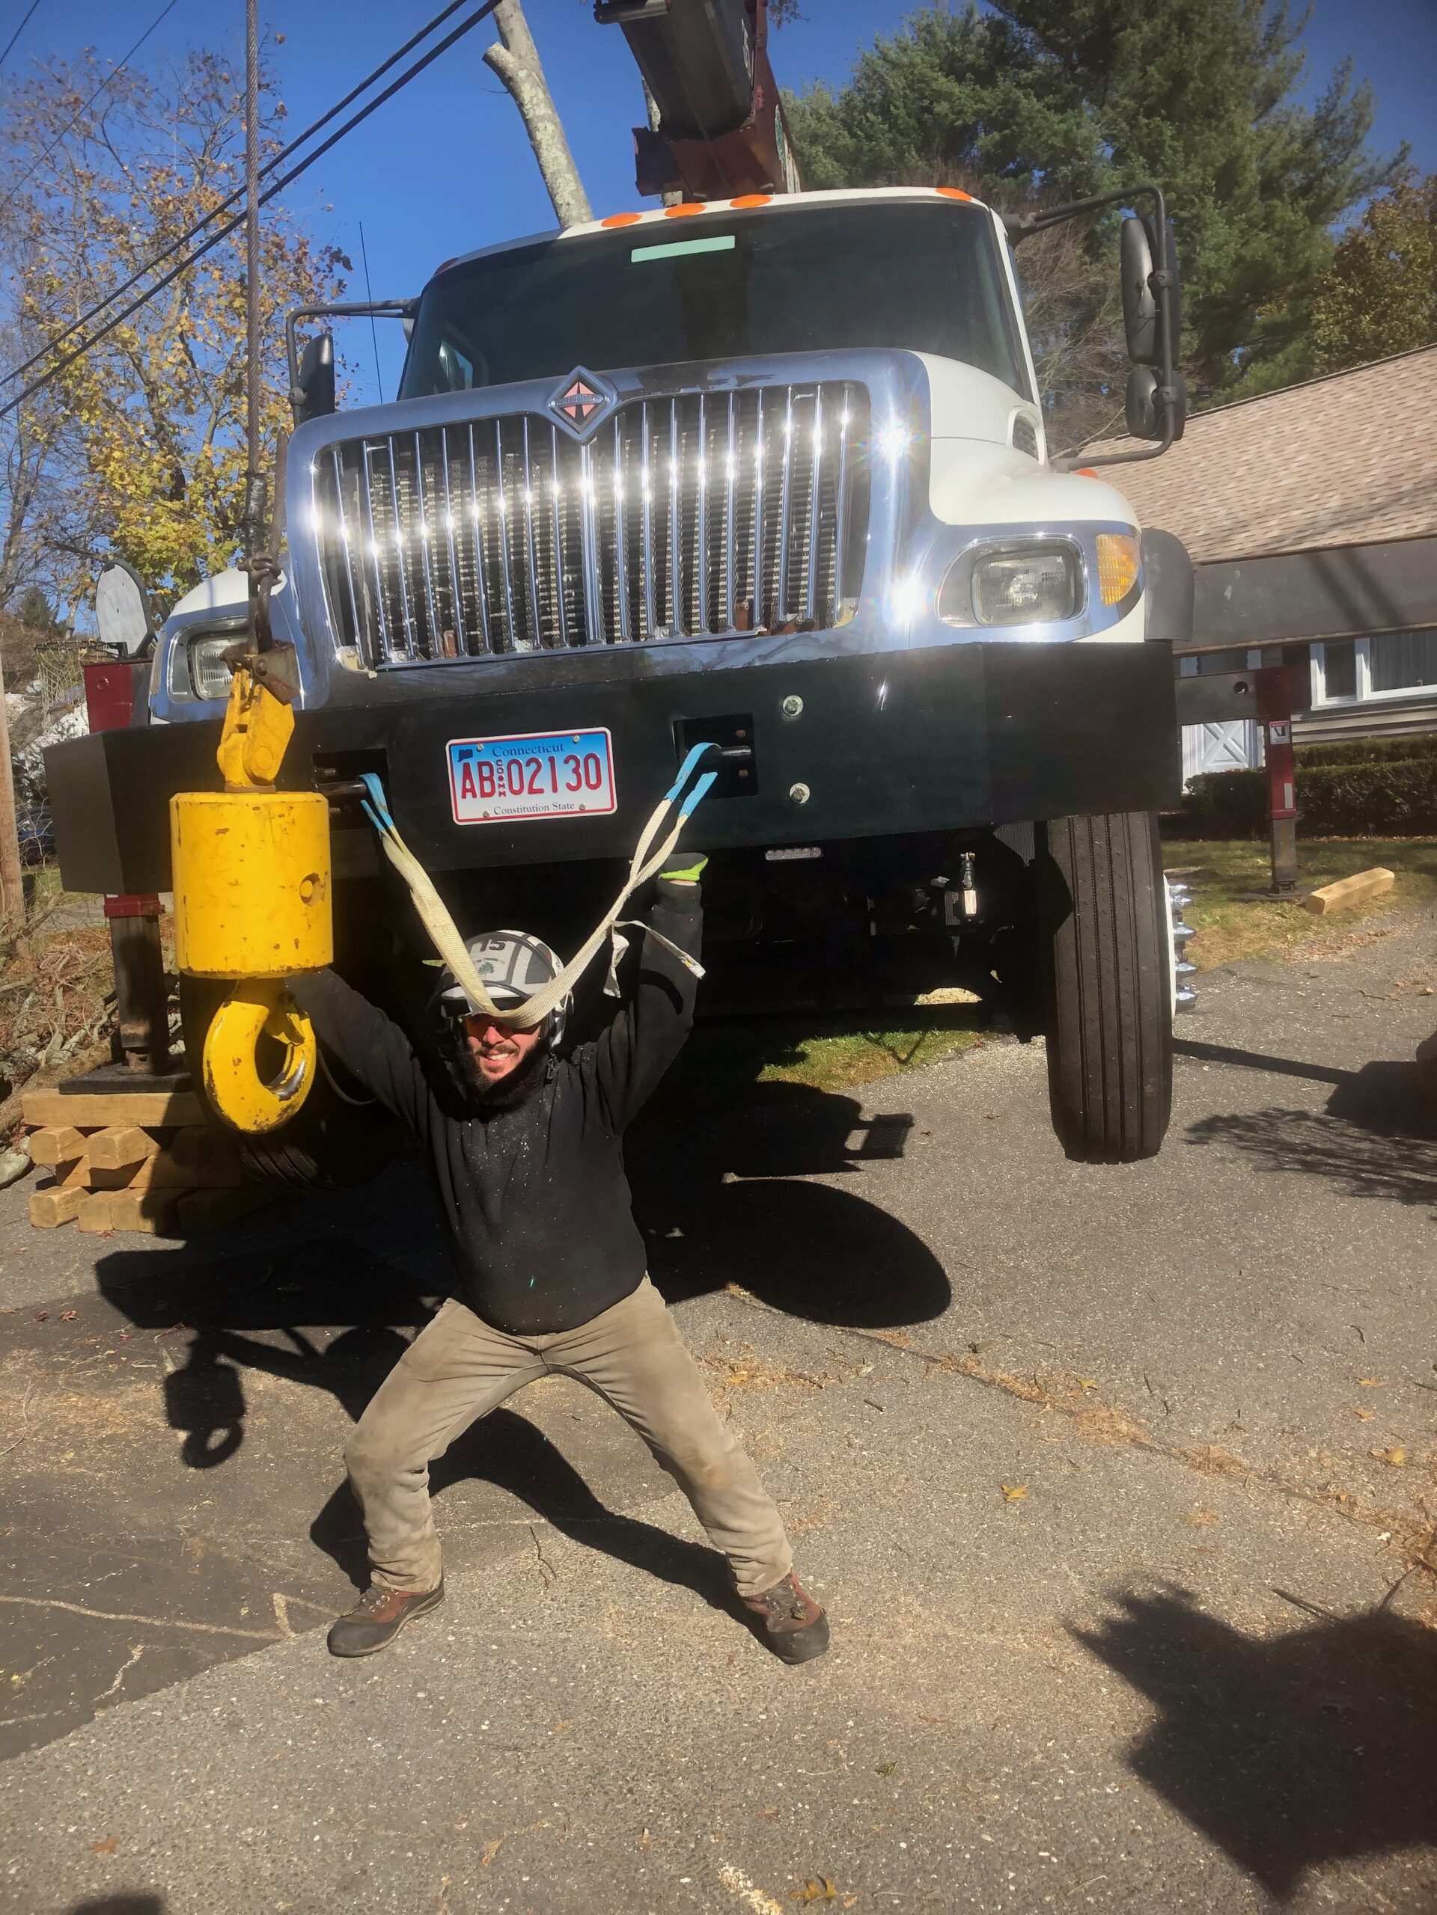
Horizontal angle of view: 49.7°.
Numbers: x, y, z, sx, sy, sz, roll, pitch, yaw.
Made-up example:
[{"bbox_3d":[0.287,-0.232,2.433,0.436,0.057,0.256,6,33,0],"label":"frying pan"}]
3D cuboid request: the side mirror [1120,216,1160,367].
[{"bbox_3d":[1.382,-2.123,4.950,0.185,0.450,0.095,-5,4,-14],"label":"side mirror"}]

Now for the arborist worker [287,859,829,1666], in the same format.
[{"bbox_3d":[-0.317,0.587,3.000,0.950,1.540,0.550,-4,7,6],"label":"arborist worker"}]

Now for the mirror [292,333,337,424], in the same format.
[{"bbox_3d":[-1.197,-1.659,4.600,0.180,0.390,0.100,1,9,41],"label":"mirror"}]

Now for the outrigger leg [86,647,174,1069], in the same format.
[{"bbox_3d":[-2.698,-0.408,7.100,0.210,1.850,0.190,-3,4,10],"label":"outrigger leg"}]

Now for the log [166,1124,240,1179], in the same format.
[{"bbox_3d":[-2.166,0.777,6.992,0.140,0.140,0.900,-3,4,10],"label":"log"}]

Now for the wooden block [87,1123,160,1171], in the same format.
[{"bbox_3d":[-2.537,0.783,7.042,0.140,0.140,0.900,-3,4,10],"label":"wooden block"}]

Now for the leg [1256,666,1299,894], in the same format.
[{"bbox_3d":[4.009,-1.276,11.100,0.230,1.620,0.200,-3,4,10],"label":"leg"}]

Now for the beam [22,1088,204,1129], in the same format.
[{"bbox_3d":[-2.621,0.655,6.837,0.930,0.140,0.140,-3,4,14],"label":"beam"}]

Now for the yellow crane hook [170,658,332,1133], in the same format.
[{"bbox_3d":[-0.674,-0.083,2.240,0.225,0.685,0.225,-4,7,-21],"label":"yellow crane hook"}]

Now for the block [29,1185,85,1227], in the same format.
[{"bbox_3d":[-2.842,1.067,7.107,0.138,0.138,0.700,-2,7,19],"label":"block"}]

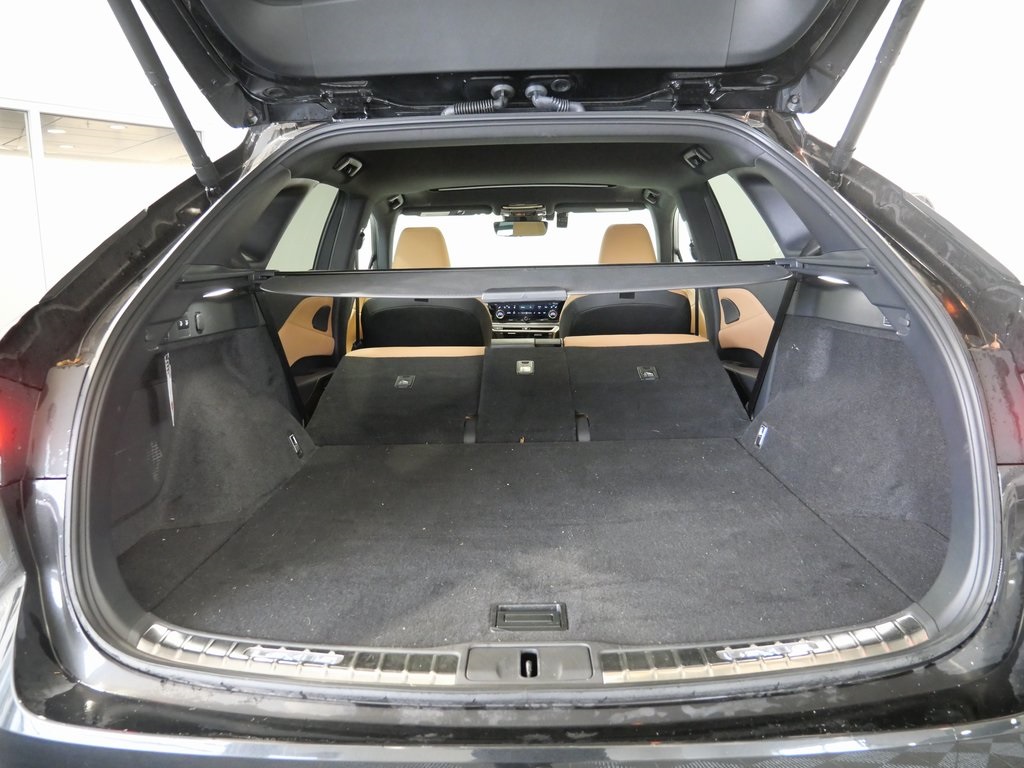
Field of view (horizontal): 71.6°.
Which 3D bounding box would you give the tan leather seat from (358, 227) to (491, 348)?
[{"bbox_3d":[-0.331,-0.144,3.170,0.540,1.060,0.800,-1,10,1],"label":"tan leather seat"}]

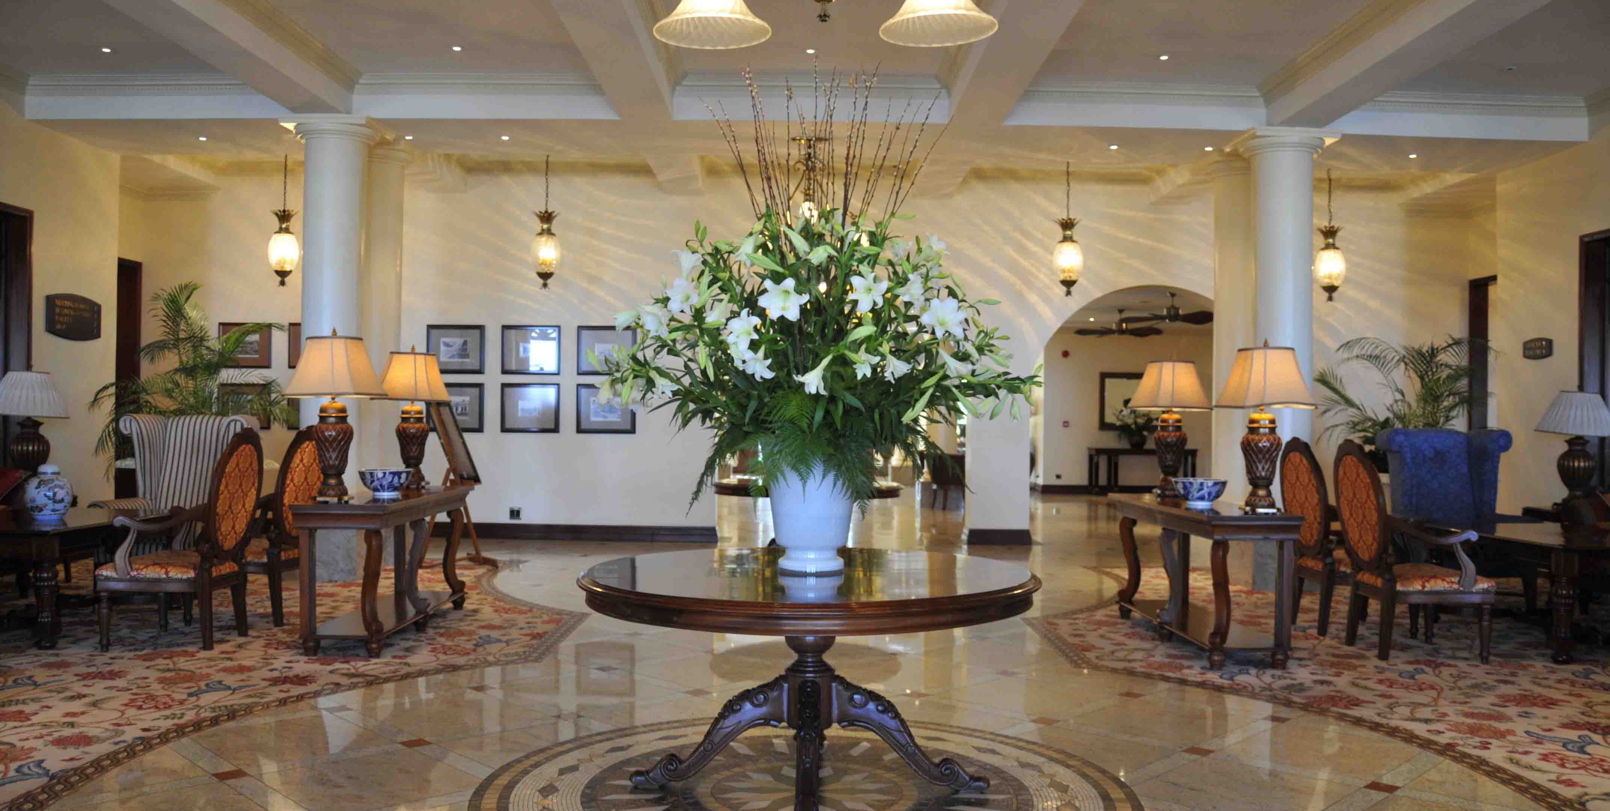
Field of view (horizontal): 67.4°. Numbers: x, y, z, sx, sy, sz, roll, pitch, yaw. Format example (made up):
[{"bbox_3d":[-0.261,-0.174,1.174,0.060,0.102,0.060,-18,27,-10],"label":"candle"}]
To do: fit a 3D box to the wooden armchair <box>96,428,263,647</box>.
[{"bbox_3d":[-3.319,0.693,6.459,0.620,1.140,0.650,1,-1,0],"label":"wooden armchair"}]

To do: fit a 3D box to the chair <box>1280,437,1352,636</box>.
[{"bbox_3d":[3.371,0.795,7.465,0.700,1.185,0.610,1,0,-2],"label":"chair"}]

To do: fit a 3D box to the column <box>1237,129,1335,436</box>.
[{"bbox_3d":[3.664,-0.320,9.227,0.620,3.430,0.620,1,-1,0],"label":"column"}]

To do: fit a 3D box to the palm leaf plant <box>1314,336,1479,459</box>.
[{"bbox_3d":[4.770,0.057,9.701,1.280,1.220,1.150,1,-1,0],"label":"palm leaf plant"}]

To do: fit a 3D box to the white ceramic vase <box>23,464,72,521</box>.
[{"bbox_3d":[-4.452,0.511,7.097,0.290,0.325,0.290,1,0,0],"label":"white ceramic vase"}]

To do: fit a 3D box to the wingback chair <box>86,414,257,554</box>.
[{"bbox_3d":[-4.139,0.669,8.119,0.920,1.220,0.840,1,-1,0],"label":"wingback chair"}]

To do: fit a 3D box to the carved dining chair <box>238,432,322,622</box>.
[{"bbox_3d":[-3.364,0.714,7.365,0.700,1.185,0.610,1,0,3],"label":"carved dining chair"}]

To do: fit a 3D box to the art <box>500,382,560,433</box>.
[{"bbox_3d":[-2.760,0.025,12.201,0.600,0.515,0.040,1,-1,0],"label":"art"}]

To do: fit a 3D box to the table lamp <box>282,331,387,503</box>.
[{"bbox_3d":[-2.571,0.055,6.579,0.510,0.910,0.510,1,-1,0],"label":"table lamp"}]

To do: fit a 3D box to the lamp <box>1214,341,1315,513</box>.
[{"bbox_3d":[2.455,0.114,6.450,0.510,0.915,0.510,1,0,0],"label":"lamp"}]

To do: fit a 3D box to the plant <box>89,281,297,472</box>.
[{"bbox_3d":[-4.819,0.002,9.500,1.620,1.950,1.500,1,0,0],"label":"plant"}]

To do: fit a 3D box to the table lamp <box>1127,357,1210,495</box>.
[{"bbox_3d":[2.314,0.132,7.649,0.510,0.910,0.510,1,0,0],"label":"table lamp"}]

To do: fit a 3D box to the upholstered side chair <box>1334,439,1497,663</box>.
[{"bbox_3d":[3.291,0.773,6.589,0.620,1.150,0.650,1,-1,0],"label":"upholstered side chair"}]

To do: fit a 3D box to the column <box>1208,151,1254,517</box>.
[{"bbox_3d":[3.714,-0.308,10.207,0.610,3.440,0.610,1,-1,0],"label":"column"}]

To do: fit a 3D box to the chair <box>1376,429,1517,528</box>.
[{"bbox_3d":[4.281,0.787,8.036,0.880,1.230,0.840,1,0,0],"label":"chair"}]

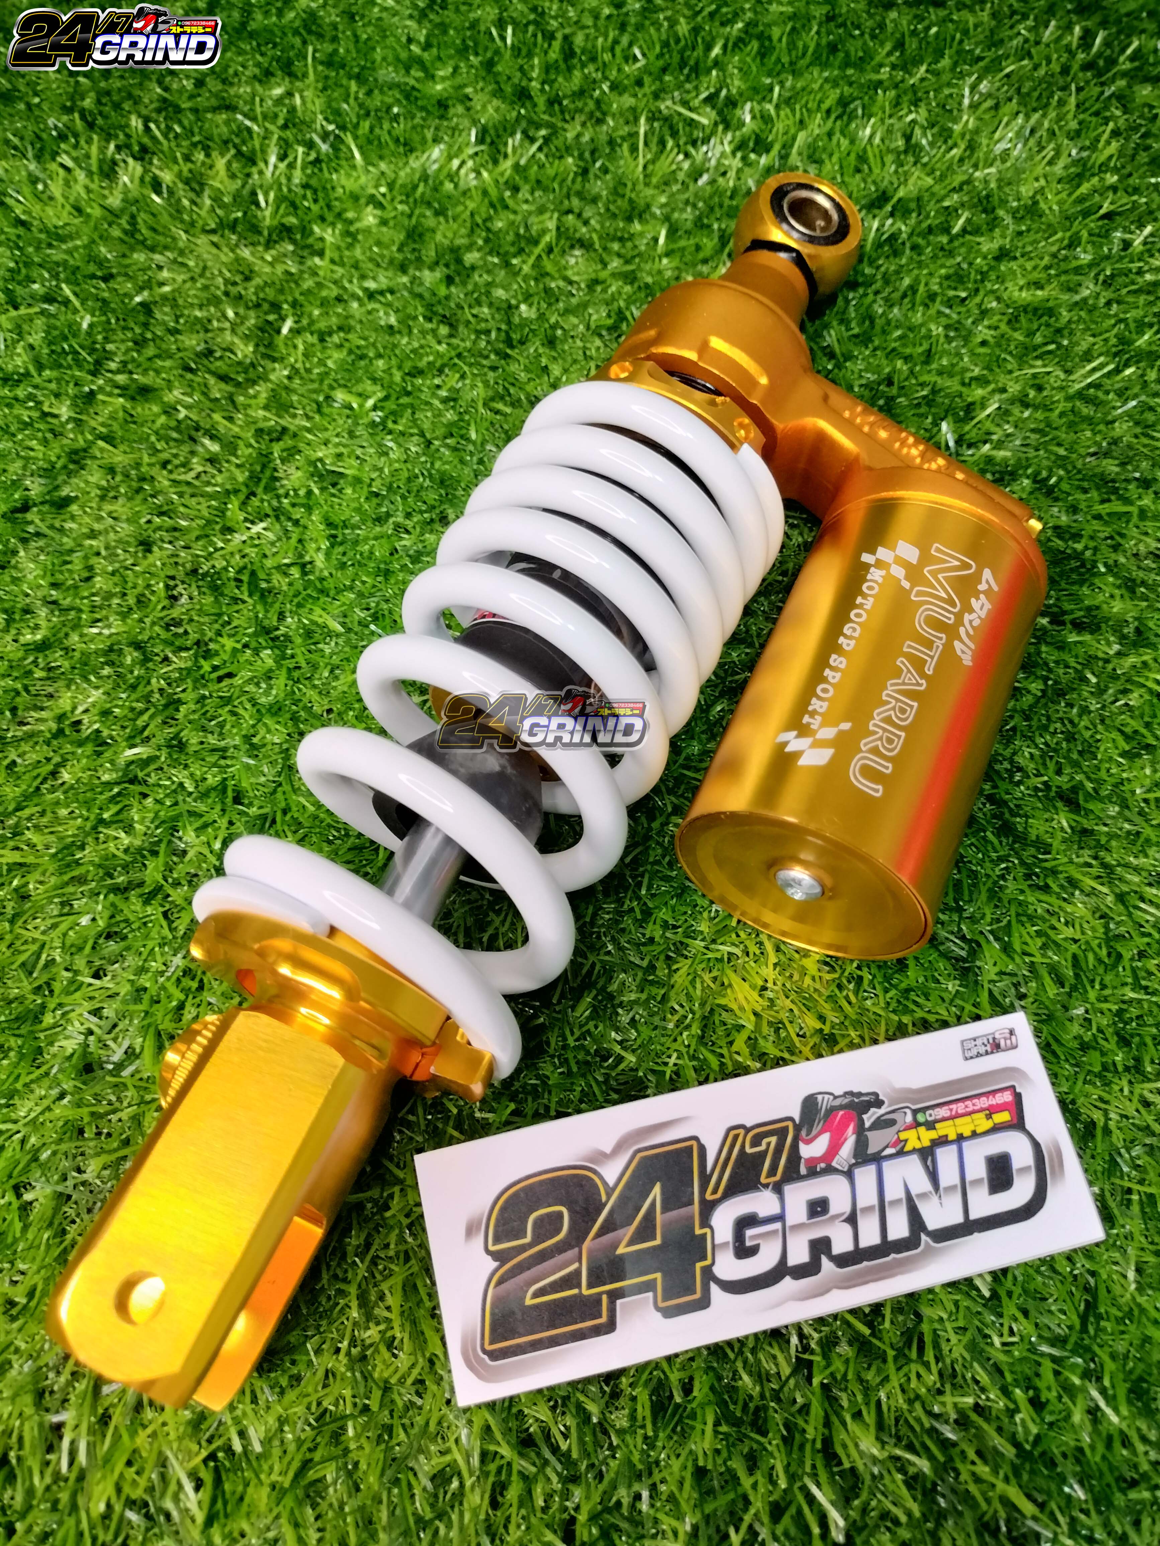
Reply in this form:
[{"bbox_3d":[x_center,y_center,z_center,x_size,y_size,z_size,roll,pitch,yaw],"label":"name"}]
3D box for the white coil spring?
[{"bbox_3d":[-0.010,-0.017,0.250,0.065,0.065,0.147,23,64,11],"label":"white coil spring"}]

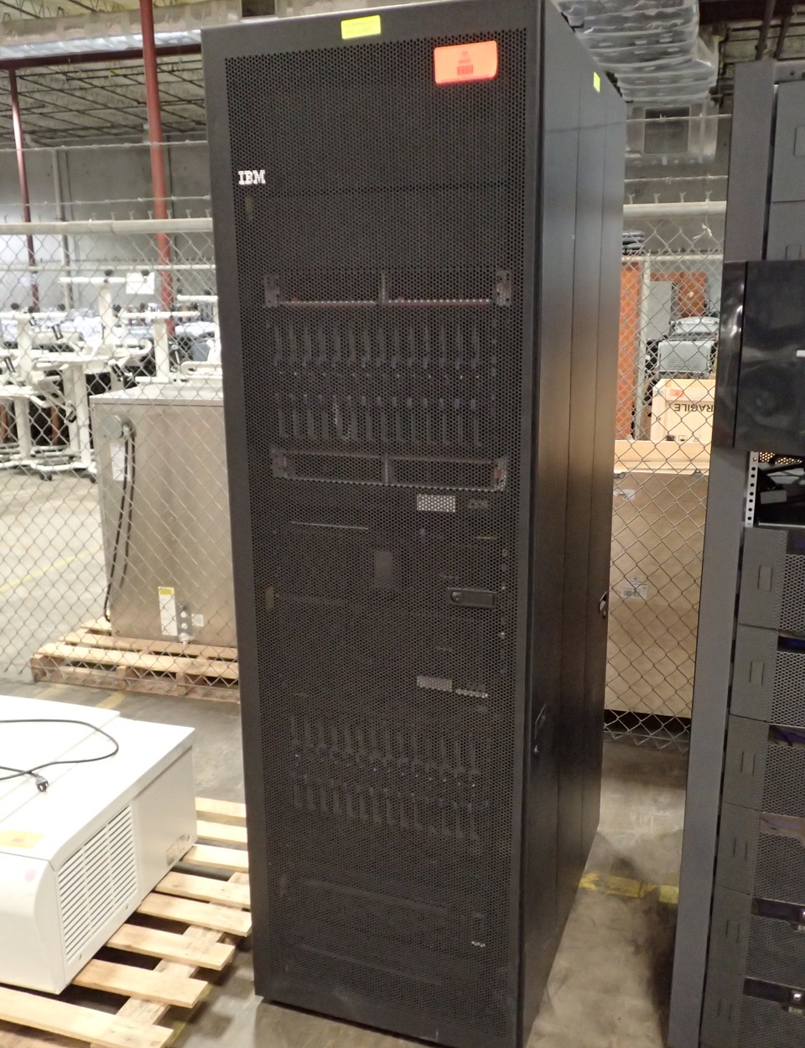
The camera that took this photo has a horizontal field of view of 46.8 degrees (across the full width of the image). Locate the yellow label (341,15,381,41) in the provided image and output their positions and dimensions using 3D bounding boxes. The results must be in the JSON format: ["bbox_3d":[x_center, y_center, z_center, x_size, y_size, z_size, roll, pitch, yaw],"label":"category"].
[{"bbox_3d":[-0.068,-0.820,1.535,0.068,0.026,0.003,4,14,20],"label":"yellow label"}]

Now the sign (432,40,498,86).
[{"bbox_3d":[0.102,-0.738,1.489,0.102,0.054,0.003,4,14,20],"label":"sign"}]

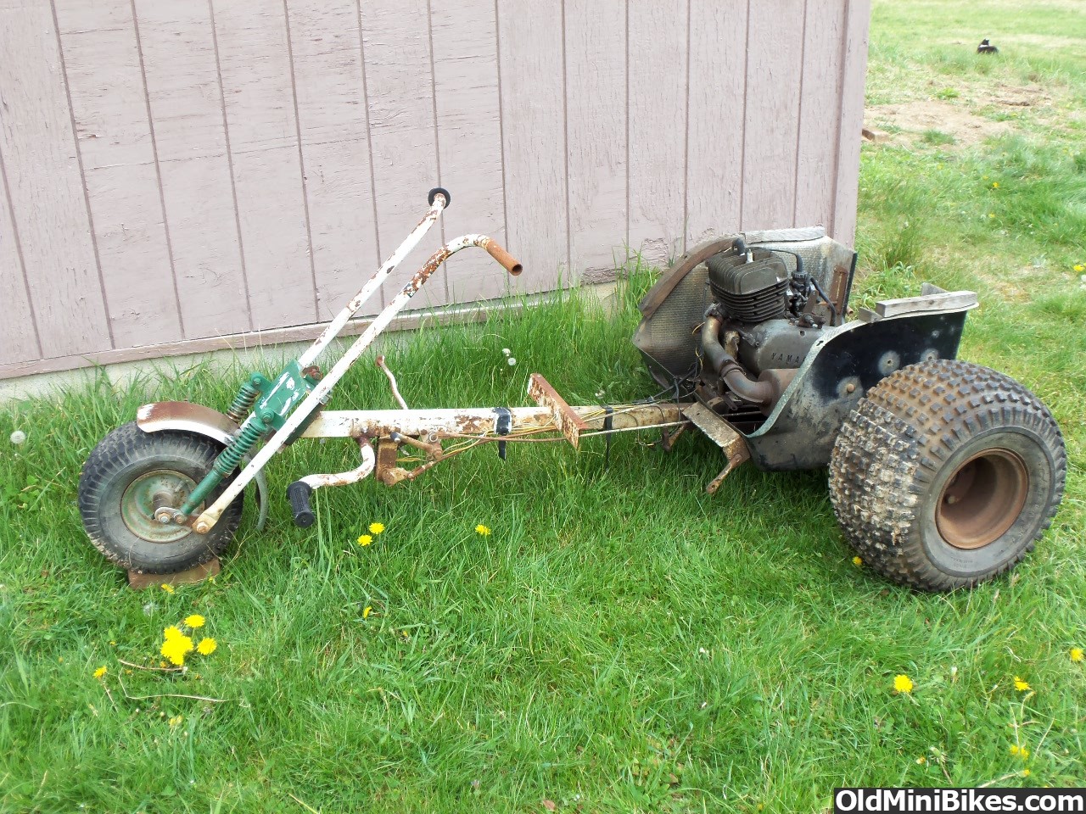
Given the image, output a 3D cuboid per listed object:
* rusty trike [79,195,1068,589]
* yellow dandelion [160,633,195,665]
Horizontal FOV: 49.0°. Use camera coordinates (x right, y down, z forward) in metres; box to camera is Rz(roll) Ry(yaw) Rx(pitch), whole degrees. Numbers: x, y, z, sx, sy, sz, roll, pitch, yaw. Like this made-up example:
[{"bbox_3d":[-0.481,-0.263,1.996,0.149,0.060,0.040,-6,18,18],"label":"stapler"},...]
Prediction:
[{"bbox_3d":[0.009,-0.064,2.740,2.080,0.825,1.200,-8,24,-17],"label":"rusty trike"},{"bbox_3d":[-0.722,0.479,2.358,0.068,0.040,0.060,-2,23,1],"label":"yellow dandelion"}]

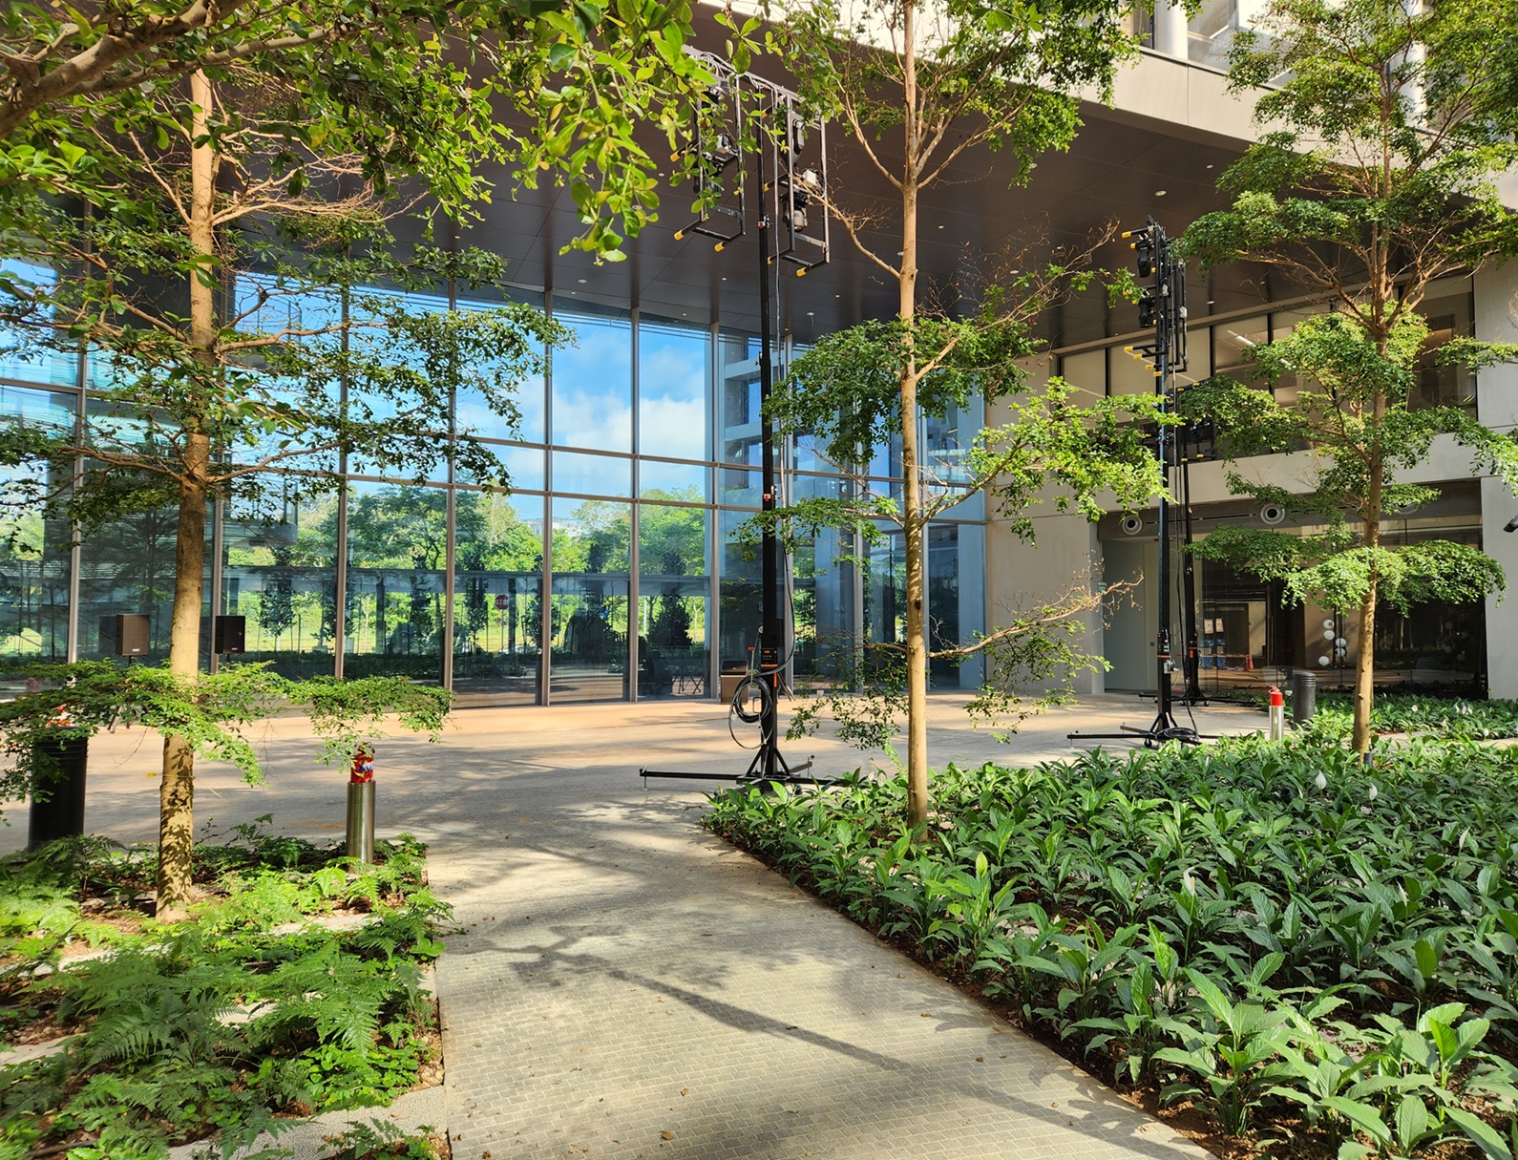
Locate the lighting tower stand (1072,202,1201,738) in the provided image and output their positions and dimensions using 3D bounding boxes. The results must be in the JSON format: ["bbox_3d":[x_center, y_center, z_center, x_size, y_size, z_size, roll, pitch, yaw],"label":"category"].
[{"bbox_3d":[5.283,-1.220,13.568,1.820,6.850,1.880,-2,-4,41],"label":"lighting tower stand"}]

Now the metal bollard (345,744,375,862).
[{"bbox_3d":[-2.551,1.451,6.597,0.175,0.788,0.175,0,-3,0],"label":"metal bollard"}]

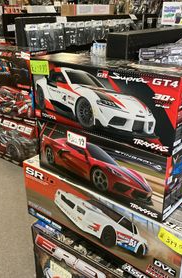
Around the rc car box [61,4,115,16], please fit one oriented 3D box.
[{"bbox_3d":[-0.016,-1.272,2.973,0.151,0.098,0.591,20,31,41],"label":"rc car box"}]

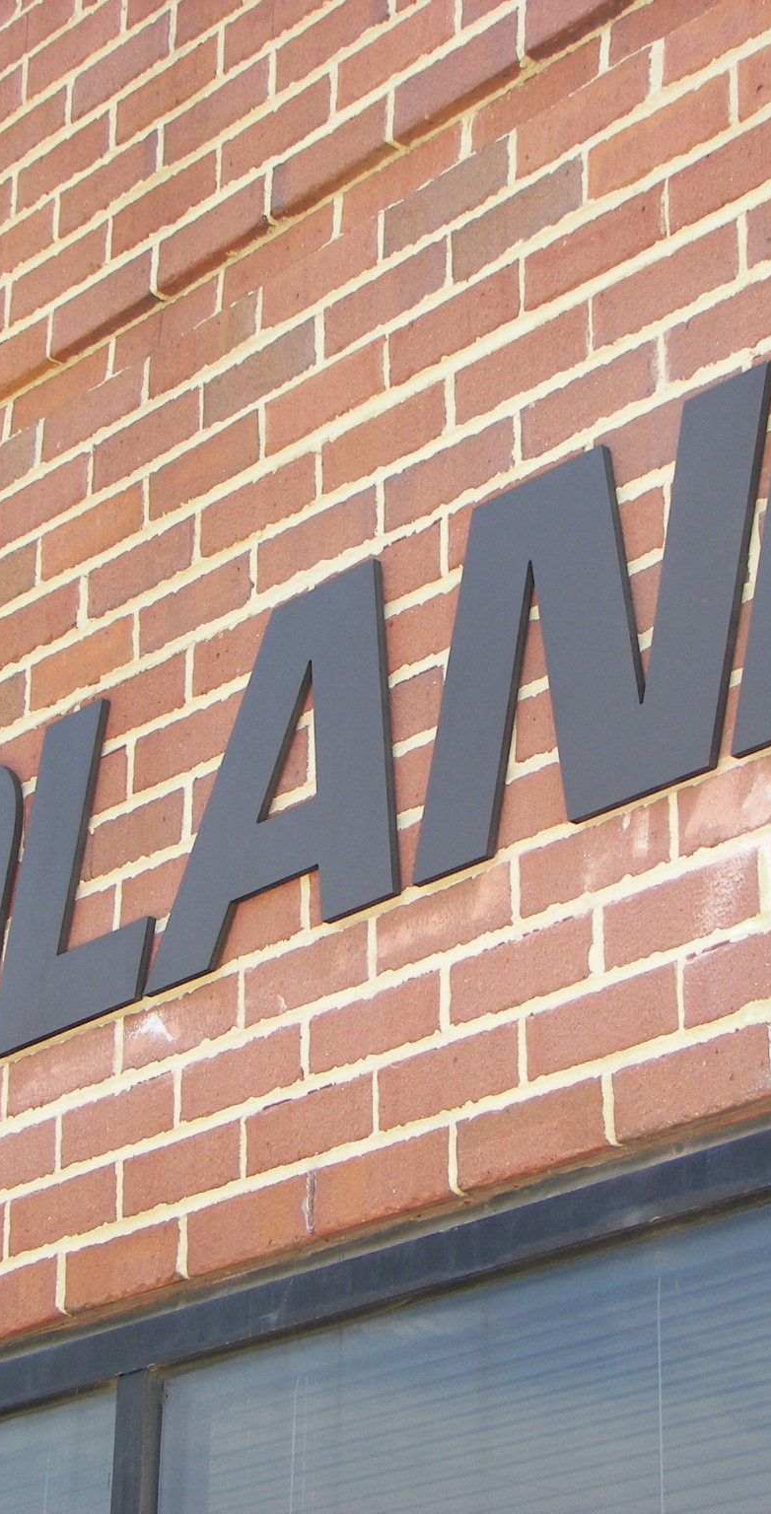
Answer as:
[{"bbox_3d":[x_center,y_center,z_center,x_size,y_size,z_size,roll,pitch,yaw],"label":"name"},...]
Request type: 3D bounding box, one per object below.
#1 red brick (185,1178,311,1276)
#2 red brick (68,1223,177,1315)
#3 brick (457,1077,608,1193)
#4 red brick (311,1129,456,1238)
[{"bbox_3d":[-0.100,0.471,3.558,0.092,0.063,0.195,18,-29,-37],"label":"red brick"},{"bbox_3d":[-0.233,0.531,3.702,0.092,0.063,0.195,18,-29,-37],"label":"red brick"},{"bbox_3d":[0.165,0.353,3.272,0.092,0.063,0.195,18,-29,-37],"label":"brick"},{"bbox_3d":[0.032,0.412,3.416,0.092,0.063,0.195,18,-29,-37],"label":"red brick"}]

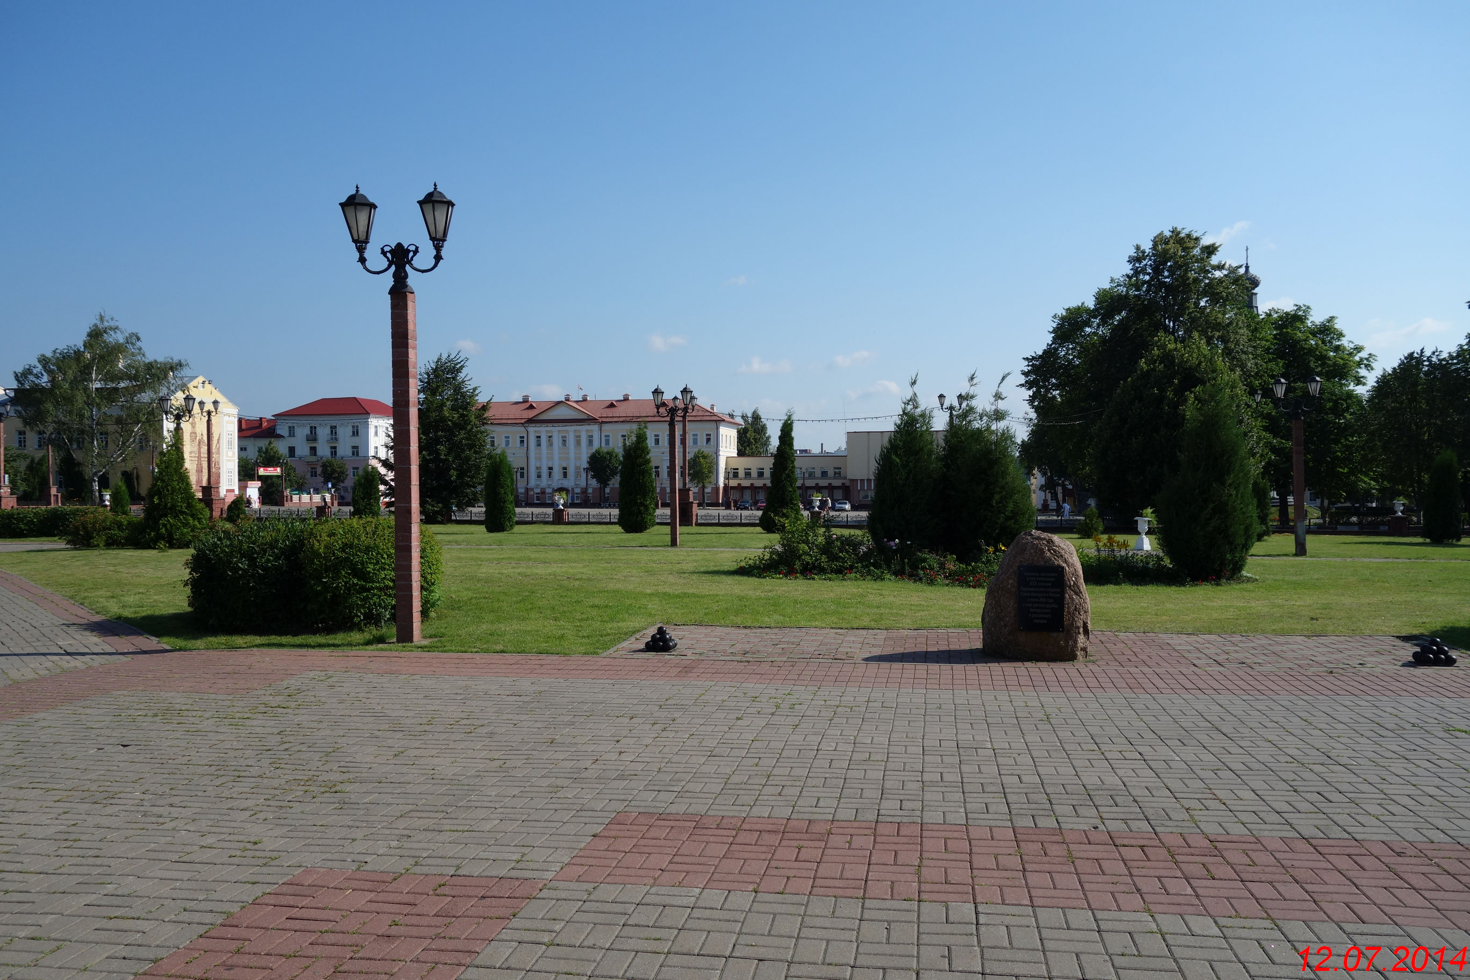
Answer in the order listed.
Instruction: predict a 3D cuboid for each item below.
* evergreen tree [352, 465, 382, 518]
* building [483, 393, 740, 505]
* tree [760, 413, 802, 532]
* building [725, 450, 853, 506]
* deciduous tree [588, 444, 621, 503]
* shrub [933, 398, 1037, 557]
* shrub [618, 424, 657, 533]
[{"bbox_3d":[-14.649,0.274,45.500,1.150,2.700,1.150,0,0,0],"label":"evergreen tree"},{"bbox_3d":[-21.800,-5.700,176.000,45.000,16.600,15.500,0,0,11],"label":"building"},{"bbox_3d":[1.871,-0.717,46.000,1.700,4.850,1.700,0,0,0],"label":"tree"},{"bbox_3d":[8.700,-1.100,175.000,18.500,7.900,12.000,0,0,11],"label":"building"},{"bbox_3d":[-18.400,-2.000,160.000,4.500,8.700,4.500,0,0,0],"label":"deciduous tree"},{"bbox_3d":[5.593,-0.232,25.600,2.200,3.800,2.200,0,0,0],"label":"shrub"},{"bbox_3d":[-3.960,-0.490,46.600,1.550,4.450,1.550,0,0,0],"label":"shrub"}]

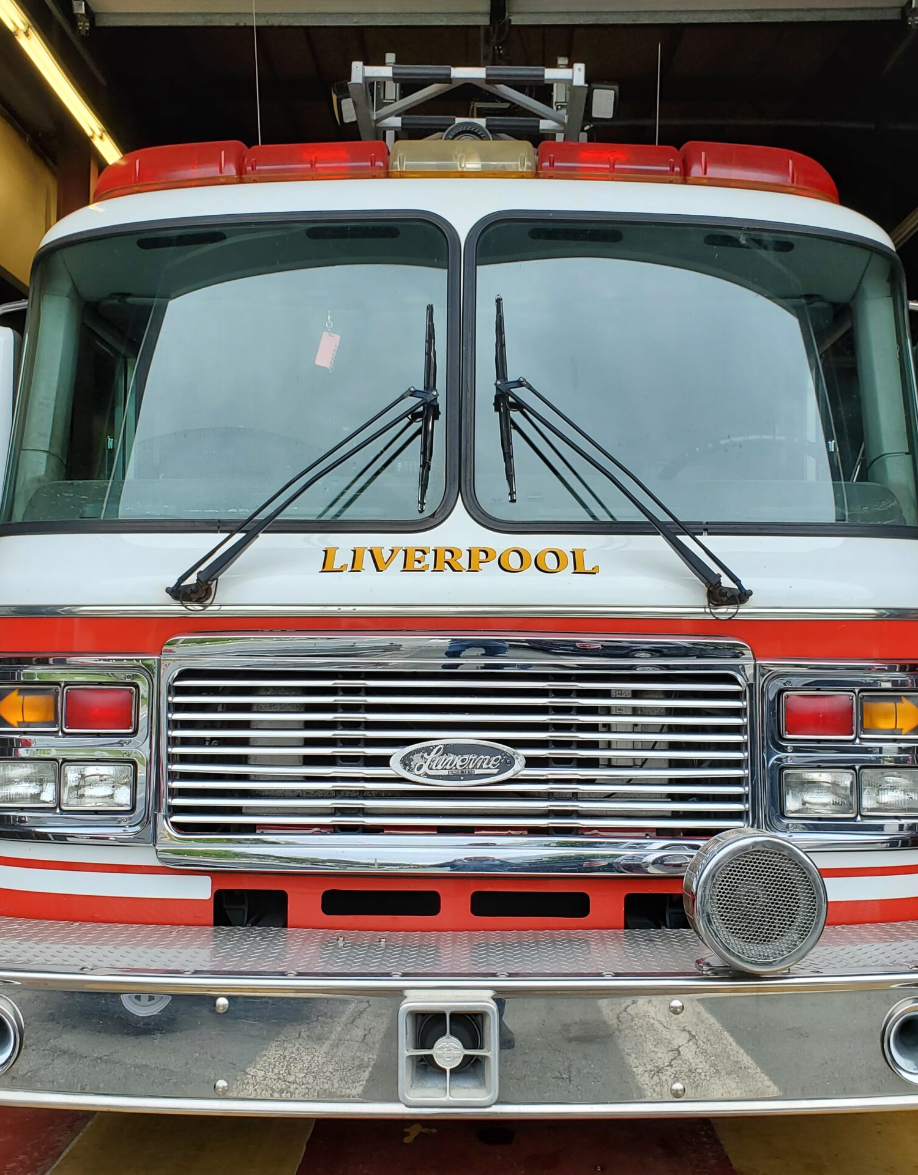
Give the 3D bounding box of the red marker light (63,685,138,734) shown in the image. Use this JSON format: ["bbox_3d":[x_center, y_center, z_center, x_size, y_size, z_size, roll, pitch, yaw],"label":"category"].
[{"bbox_3d":[-0.826,0.284,2.745,0.172,0.112,0.055,0,-3,8],"label":"red marker light"}]

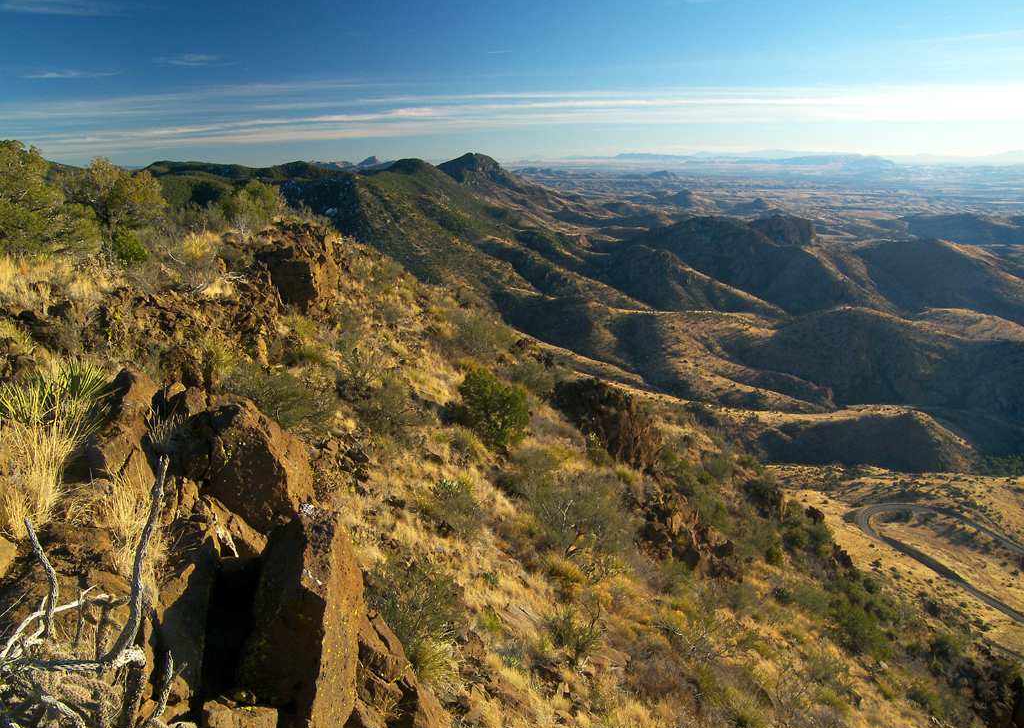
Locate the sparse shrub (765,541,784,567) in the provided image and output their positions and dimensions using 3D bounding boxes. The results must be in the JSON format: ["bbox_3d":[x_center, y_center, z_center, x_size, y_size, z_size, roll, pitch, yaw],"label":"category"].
[{"bbox_3d":[11.831,8.541,32.000,0.900,1.190,0.900,7,17,22],"label":"sparse shrub"}]

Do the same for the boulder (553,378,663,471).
[{"bbox_3d":[4.842,3.068,36.000,5.580,4.710,4.180,2,16,8],"label":"boulder"}]

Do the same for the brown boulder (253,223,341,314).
[{"bbox_3d":[-7.553,-3.398,25.000,3.030,3.150,2.570,-5,17,-16],"label":"brown boulder"}]

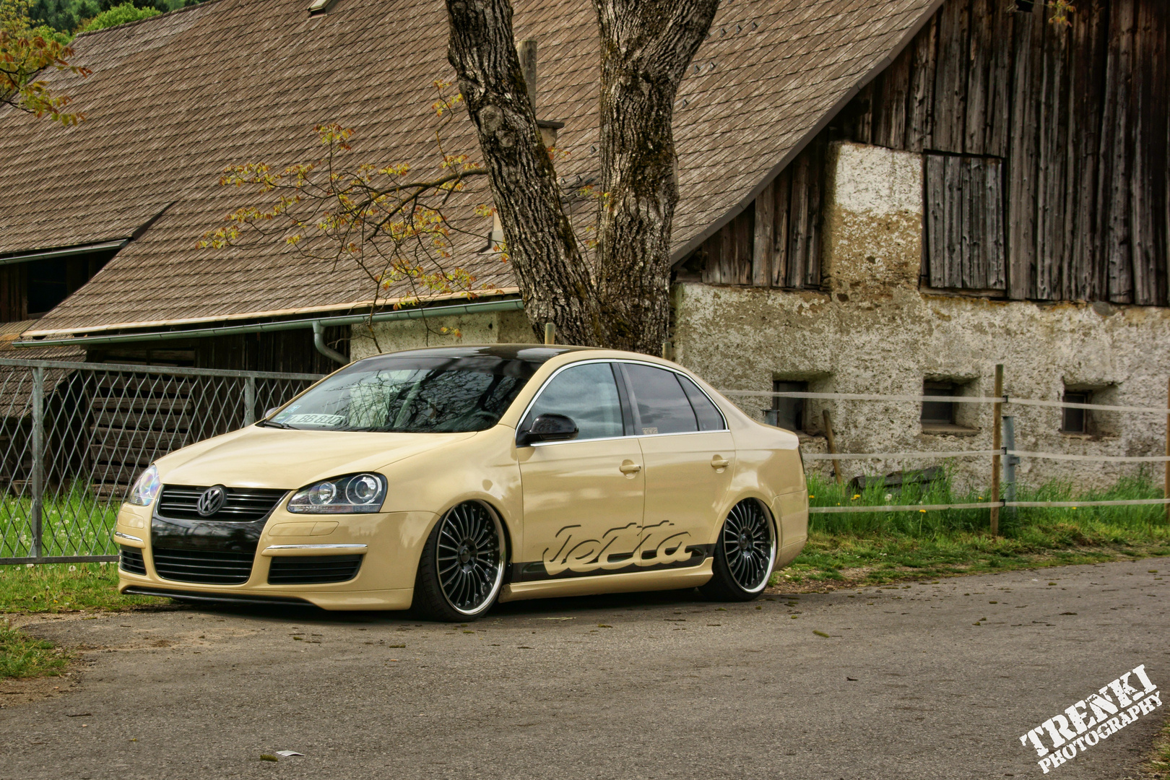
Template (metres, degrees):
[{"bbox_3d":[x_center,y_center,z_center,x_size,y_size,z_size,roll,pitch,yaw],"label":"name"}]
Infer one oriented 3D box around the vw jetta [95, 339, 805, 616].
[{"bbox_3d":[-0.430,0.466,11.900,1.830,1.380,4.540,0,-2,35],"label":"vw jetta"}]

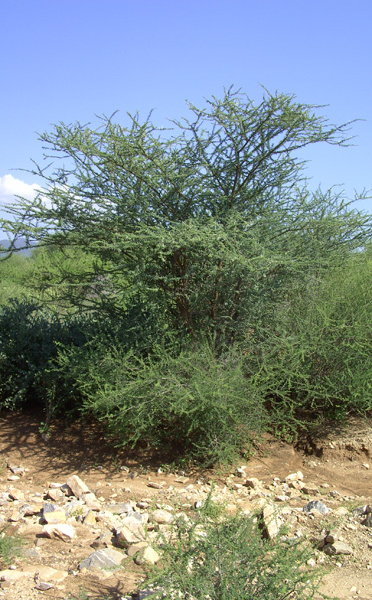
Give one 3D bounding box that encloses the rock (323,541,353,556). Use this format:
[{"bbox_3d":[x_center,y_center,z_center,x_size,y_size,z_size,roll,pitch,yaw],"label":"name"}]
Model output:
[{"bbox_3d":[0.962,1.566,4.039,0.180,0.055,0.099,1,2,13],"label":"rock"}]

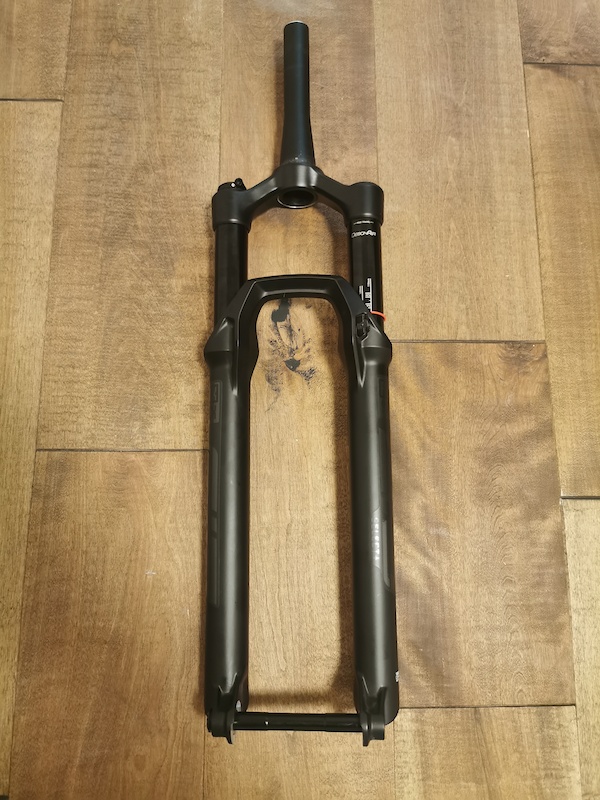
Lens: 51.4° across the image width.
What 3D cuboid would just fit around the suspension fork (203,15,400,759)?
[{"bbox_3d":[-0.001,-0.056,0.632,0.190,0.100,0.737,-1,80,4],"label":"suspension fork"}]

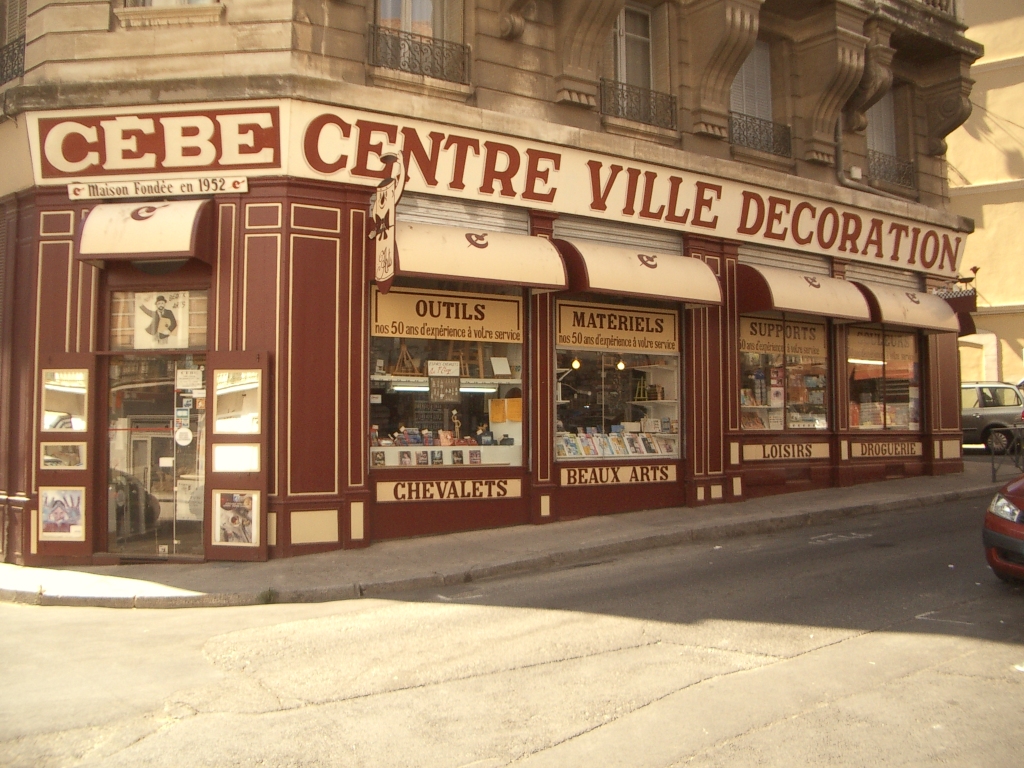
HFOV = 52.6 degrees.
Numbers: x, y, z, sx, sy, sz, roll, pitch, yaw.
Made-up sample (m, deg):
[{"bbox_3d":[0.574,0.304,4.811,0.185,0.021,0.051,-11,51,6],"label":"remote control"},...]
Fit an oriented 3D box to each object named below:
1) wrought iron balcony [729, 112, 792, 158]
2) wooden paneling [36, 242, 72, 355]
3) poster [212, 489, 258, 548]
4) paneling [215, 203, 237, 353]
[{"bbox_3d":[4.074,-4.041,16.881,1.445,0.527,0.120,2,-4,-34],"label":"wrought iron balcony"},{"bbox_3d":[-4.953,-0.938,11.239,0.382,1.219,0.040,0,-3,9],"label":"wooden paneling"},{"bbox_3d":[-2.839,1.391,10.691,0.517,0.566,0.025,0,-3,9],"label":"poster"},{"bbox_3d":[-3.391,-1.261,12.264,0.201,1.781,0.050,0,-3,5],"label":"paneling"}]

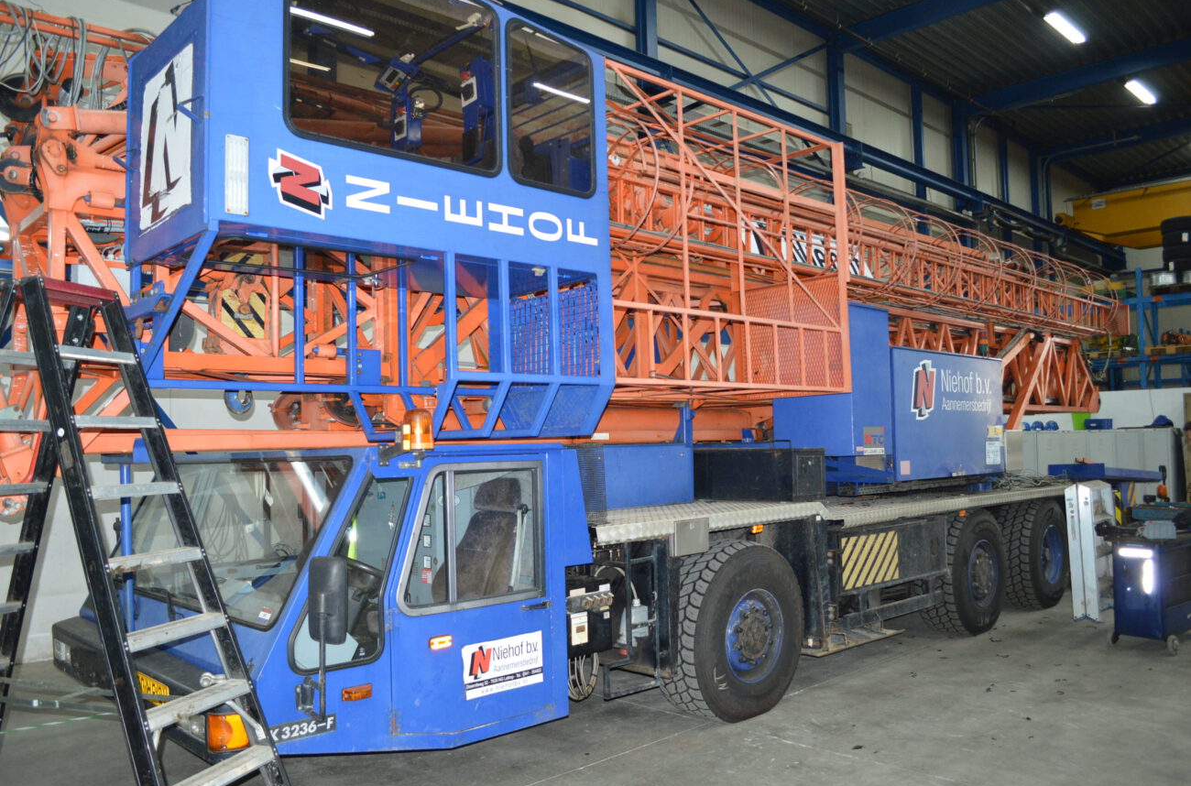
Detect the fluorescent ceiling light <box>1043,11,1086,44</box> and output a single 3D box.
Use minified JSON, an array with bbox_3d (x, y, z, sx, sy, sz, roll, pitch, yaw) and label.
[{"bbox_3d":[8.540,-6.600,16.200,1.530,0.110,0.180,2,-5,-43],"label":"fluorescent ceiling light"}]

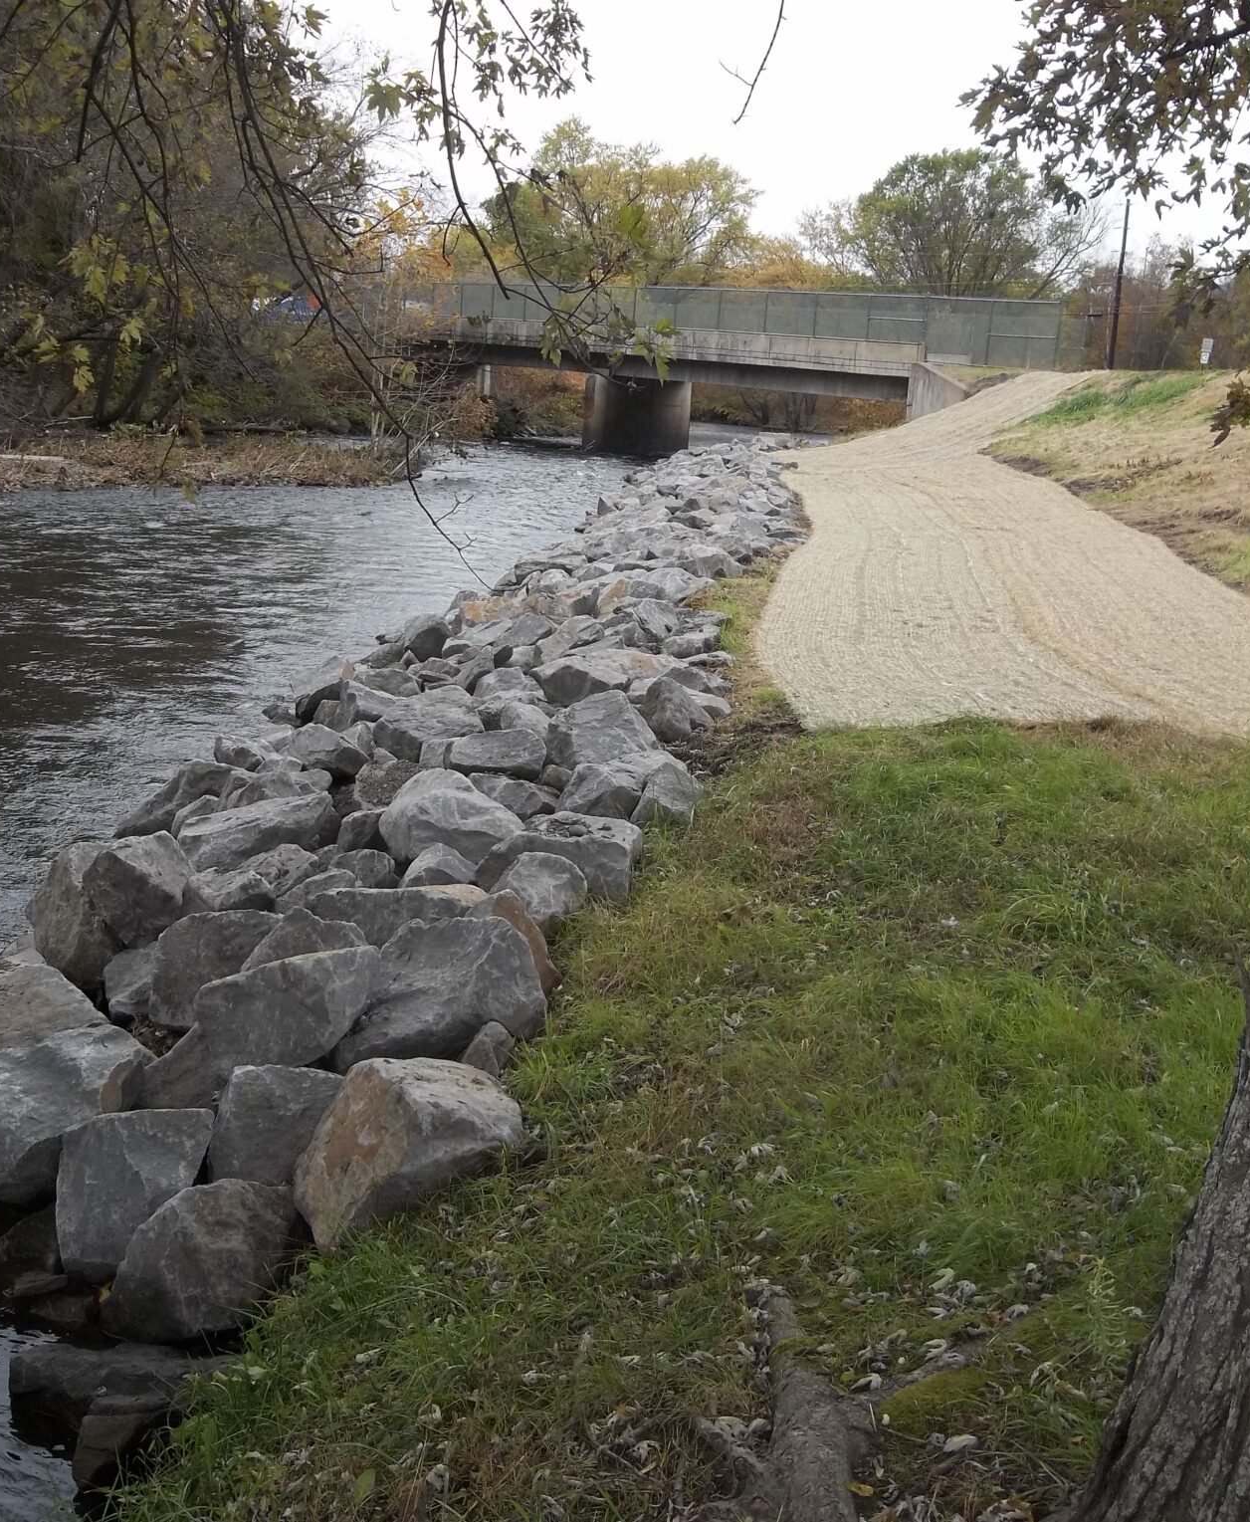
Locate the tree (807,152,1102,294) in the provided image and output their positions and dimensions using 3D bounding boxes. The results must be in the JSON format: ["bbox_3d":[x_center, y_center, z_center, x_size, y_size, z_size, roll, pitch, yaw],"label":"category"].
[{"bbox_3d":[14.885,-22.527,74.000,13.000,10.500,11.000,2,14,0],"label":"tree"}]

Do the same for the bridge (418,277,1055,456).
[{"bbox_3d":[3.410,-15.375,62.158,9.500,6.188,38.000,-9,18,-38],"label":"bridge"}]

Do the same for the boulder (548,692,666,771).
[{"bbox_3d":[-0.095,-0.141,7.600,0.520,0.330,0.420,2,14,0],"label":"boulder"}]

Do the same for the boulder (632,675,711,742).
[{"bbox_3d":[0.230,-0.250,7.900,0.360,0.290,0.340,2,14,0],"label":"boulder"}]

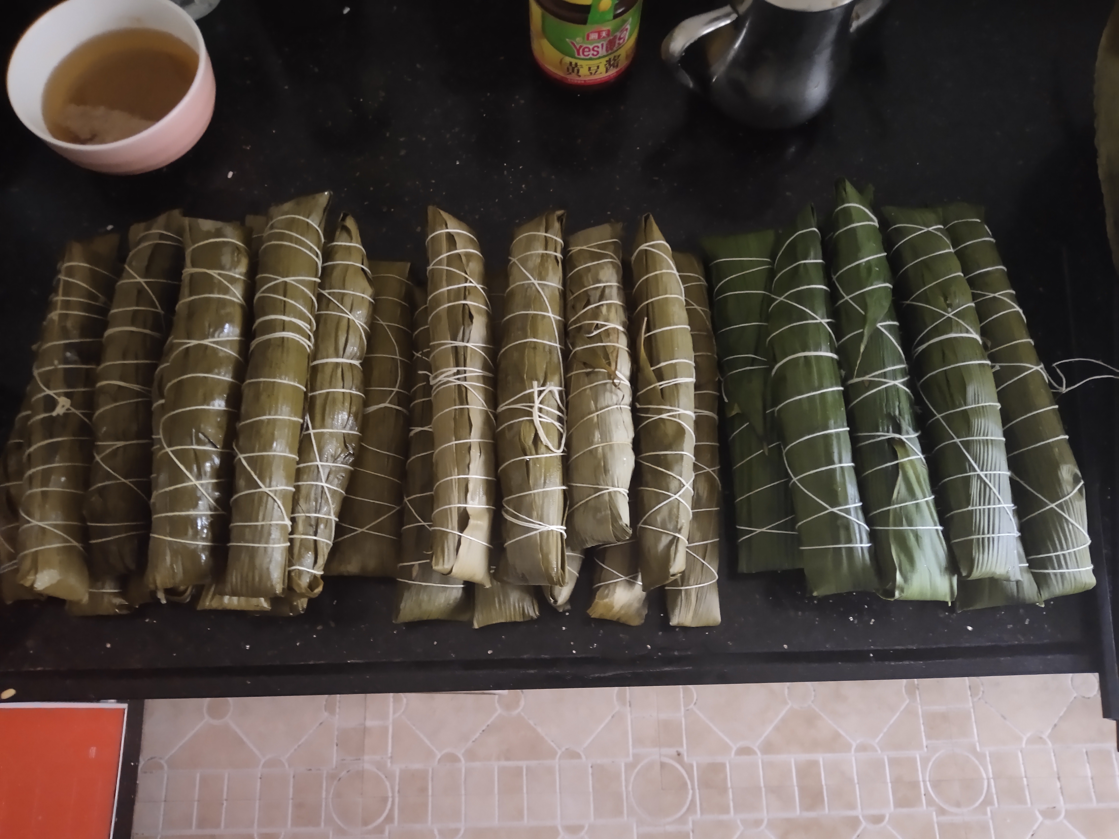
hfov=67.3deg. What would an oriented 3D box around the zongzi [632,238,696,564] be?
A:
[{"bbox_3d":[0.069,-0.018,0.579,0.040,0.038,0.253,0,74,-1],"label":"zongzi"}]

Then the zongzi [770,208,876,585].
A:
[{"bbox_3d":[0.182,-0.023,0.599,0.048,0.042,0.289,-2,73,-1],"label":"zongzi"}]

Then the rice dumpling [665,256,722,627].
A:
[{"bbox_3d":[0.095,0.005,0.620,0.039,0.037,0.285,1,73,0],"label":"rice dumpling"}]

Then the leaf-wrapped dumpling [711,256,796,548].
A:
[{"bbox_3d":[0.112,-0.015,0.482,0.040,0.034,0.190,-1,73,-1],"label":"leaf-wrapped dumpling"}]

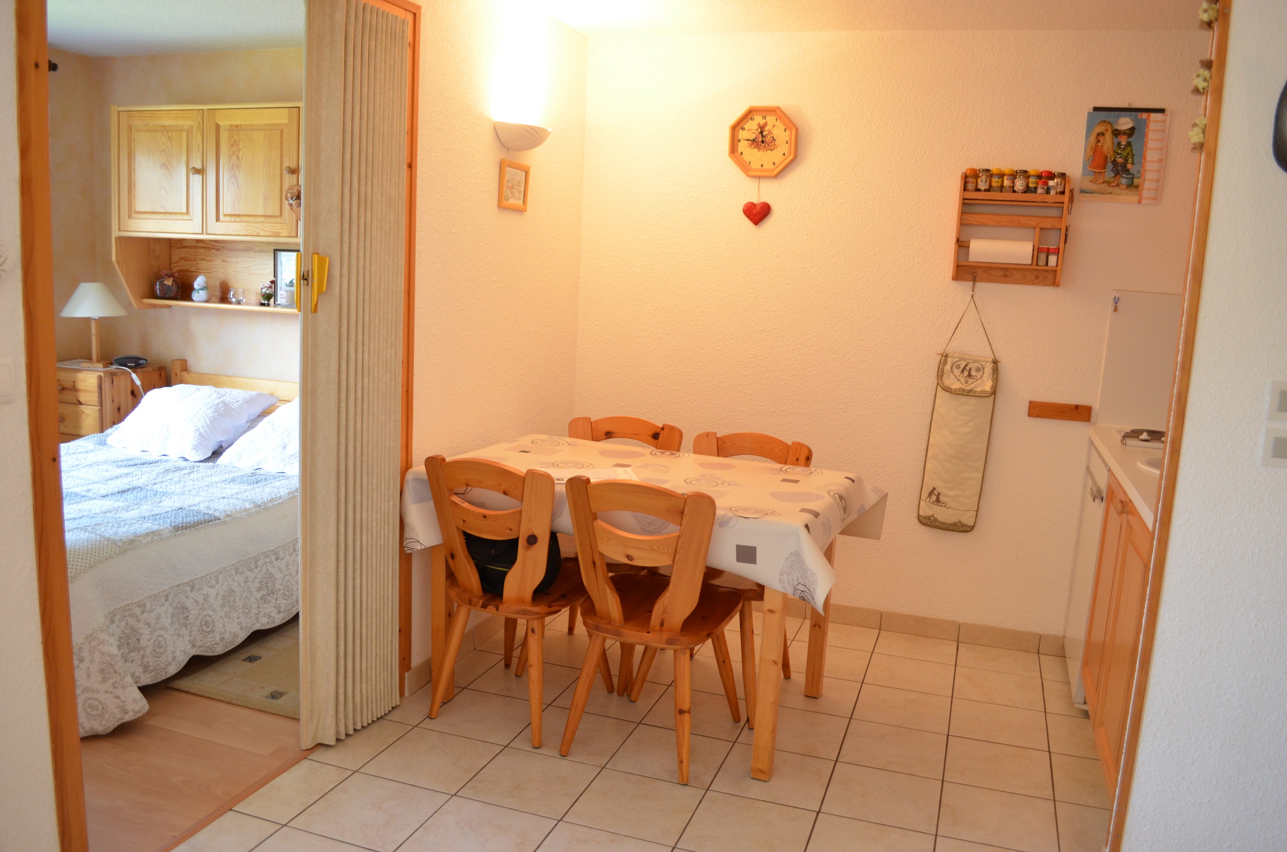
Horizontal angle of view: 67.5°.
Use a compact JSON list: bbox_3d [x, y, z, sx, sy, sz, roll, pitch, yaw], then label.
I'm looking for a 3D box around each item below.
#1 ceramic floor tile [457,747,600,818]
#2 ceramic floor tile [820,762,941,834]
[{"bbox_3d":[-0.301,0.959,2.585,0.300,0.010,0.298,5,9,19],"label":"ceramic floor tile"},{"bbox_3d":[0.645,0.999,2.583,0.300,0.010,0.300,5,9,19],"label":"ceramic floor tile"}]

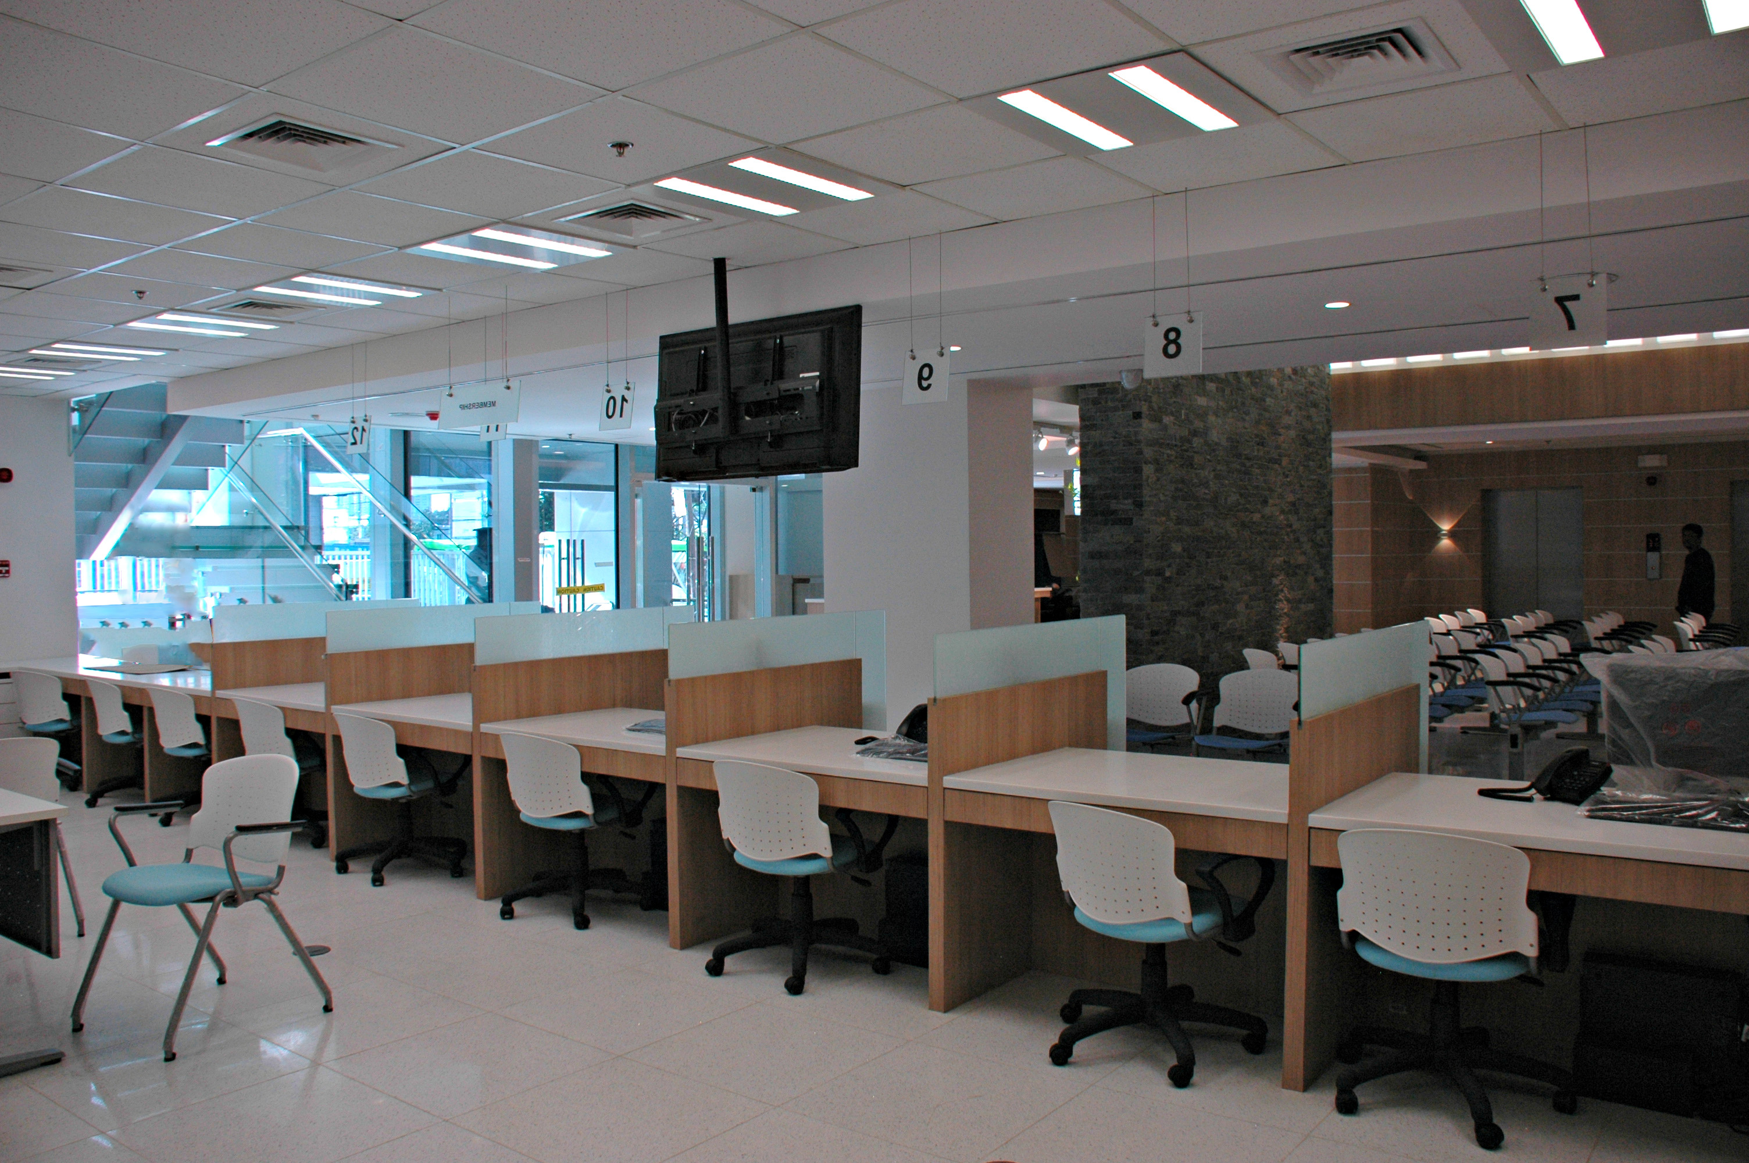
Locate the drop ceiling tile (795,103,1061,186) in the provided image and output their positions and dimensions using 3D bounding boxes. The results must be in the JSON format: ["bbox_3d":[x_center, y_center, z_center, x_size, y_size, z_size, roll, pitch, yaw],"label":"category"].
[{"bbox_3d":[0.154,-1.212,3.653,0.600,0.016,0.600,1,3,37],"label":"drop ceiling tile"}]

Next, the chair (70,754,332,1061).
[{"bbox_3d":[-2.112,0.976,4.099,0.550,0.830,0.570,0,2,29],"label":"chair"}]

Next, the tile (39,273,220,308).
[{"bbox_3d":[-3.117,-1.231,5.518,0.600,0.020,0.590,0,2,38],"label":"tile"}]

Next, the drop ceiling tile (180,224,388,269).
[{"bbox_3d":[-2.159,-1.223,4.773,0.600,0.020,0.590,0,2,38],"label":"drop ceiling tile"}]

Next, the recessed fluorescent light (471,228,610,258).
[{"bbox_3d":[-1.196,-1.246,4.763,0.105,0.040,0.550,0,2,38],"label":"recessed fluorescent light"}]

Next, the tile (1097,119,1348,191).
[{"bbox_3d":[0.992,-1.240,3.810,0.595,0.020,0.580,0,2,36],"label":"tile"}]

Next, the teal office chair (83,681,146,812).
[{"bbox_3d":[-4.309,0.939,7.737,0.590,0.750,0.600,0,2,36],"label":"teal office chair"}]

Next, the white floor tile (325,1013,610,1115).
[{"bbox_3d":[-1.146,1.362,3.713,0.600,0.012,0.600,1,3,37],"label":"white floor tile"}]

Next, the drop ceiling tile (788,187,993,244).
[{"bbox_3d":[0.027,-1.241,4.475,0.600,0.016,0.600,1,3,37],"label":"drop ceiling tile"}]

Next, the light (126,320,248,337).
[{"bbox_3d":[-3.334,-1.245,6.373,0.100,0.050,0.590,0,2,36],"label":"light"}]

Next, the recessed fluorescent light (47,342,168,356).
[{"bbox_3d":[-4.046,-1.236,6.948,0.095,0.040,0.580,0,2,37],"label":"recessed fluorescent light"}]

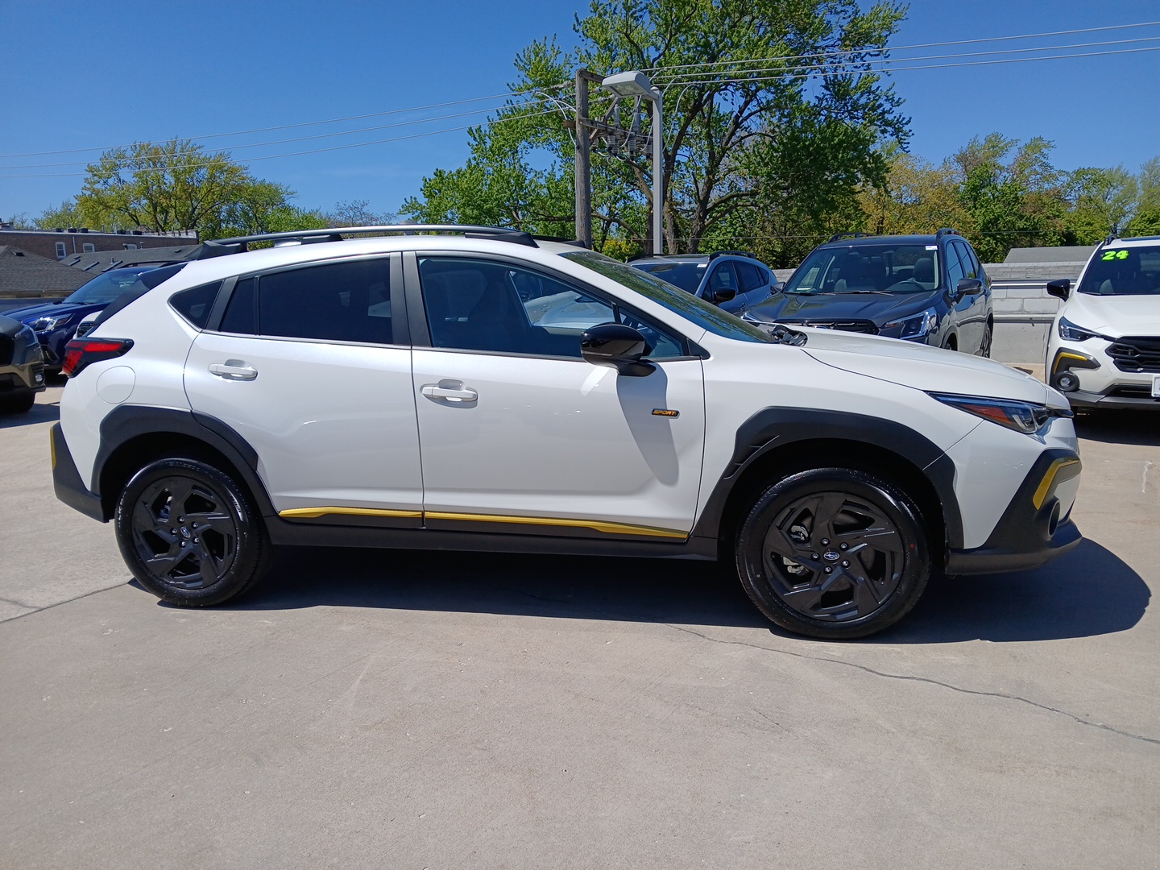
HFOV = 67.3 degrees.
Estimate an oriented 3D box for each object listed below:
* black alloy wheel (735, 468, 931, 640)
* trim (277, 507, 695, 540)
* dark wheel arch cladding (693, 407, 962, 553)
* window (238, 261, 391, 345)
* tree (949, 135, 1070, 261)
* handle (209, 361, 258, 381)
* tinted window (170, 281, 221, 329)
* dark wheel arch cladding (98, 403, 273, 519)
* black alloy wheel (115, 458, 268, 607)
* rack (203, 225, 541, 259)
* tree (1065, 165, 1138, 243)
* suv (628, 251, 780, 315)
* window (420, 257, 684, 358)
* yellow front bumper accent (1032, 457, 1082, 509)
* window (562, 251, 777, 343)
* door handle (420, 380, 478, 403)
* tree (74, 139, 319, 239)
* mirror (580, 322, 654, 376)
[{"bbox_3d":[0.951,0.429,3.299,0.700,0.700,0.225,1,12,11],"label":"black alloy wheel"},{"bbox_3d":[-0.421,0.342,3.467,1.690,0.080,0.040,1,12,11],"label":"trim"},{"bbox_3d":[0.900,0.166,3.197,0.965,0.555,0.140,1,12,11],"label":"dark wheel arch cladding"},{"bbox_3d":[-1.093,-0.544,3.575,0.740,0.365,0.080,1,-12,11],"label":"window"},{"bbox_3d":[24.335,-12.008,50.138,7.000,10.171,6.500,4,13,25],"label":"tree"},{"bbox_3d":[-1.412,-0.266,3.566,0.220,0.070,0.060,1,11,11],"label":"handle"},{"bbox_3d":[-1.625,-0.547,3.669,0.245,0.210,0.060,2,-10,19],"label":"tinted window"},{"bbox_3d":[-1.694,0.118,3.691,0.860,0.500,0.130,1,12,11],"label":"dark wheel arch cladding"},{"bbox_3d":[-1.670,0.396,3.818,0.700,0.695,0.230,1,11,11],"label":"black alloy wheel"},{"bbox_3d":[-0.922,-0.811,3.655,1.560,0.120,0.080,1,11,11],"label":"rack"},{"bbox_3d":[31.016,-11.791,52.374,5.200,8.482,5.000,5,13,30],"label":"tree"},{"bbox_3d":[1.250,-1.522,11.258,1.840,1.600,4.480,6,13,33],"label":"suv"},{"bbox_3d":[-0.133,-0.500,3.391,1.070,0.430,0.090,1,-12,11],"label":"window"},{"bbox_3d":[1.751,0.168,3.216,0.220,0.170,0.250,1,11,11],"label":"yellow front bumper accent"},{"bbox_3d":[0.472,-0.634,4.019,1.000,0.140,1.380,27,15,5],"label":"window"},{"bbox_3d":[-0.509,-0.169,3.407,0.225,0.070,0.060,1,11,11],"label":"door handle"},{"bbox_3d":[-29.153,-15.749,67.342,18.000,13.598,16.000,-6,12,-22],"label":"tree"},{"bbox_3d":[0.141,-0.311,3.202,0.230,0.205,0.240,1,11,11],"label":"mirror"}]

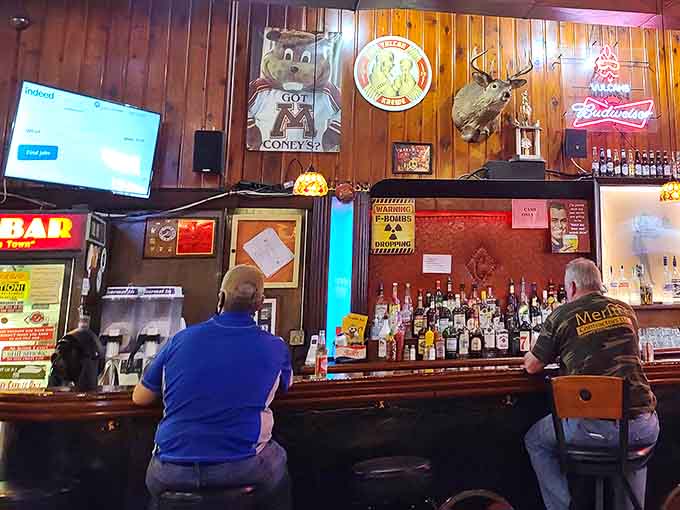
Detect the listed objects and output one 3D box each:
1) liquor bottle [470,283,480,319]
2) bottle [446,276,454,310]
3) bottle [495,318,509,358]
[{"bbox_3d":[0.941,0.342,3.418,0.074,0.309,0.074,1,-7,-9],"label":"liquor bottle"},{"bbox_3d":[0.756,0.311,3.360,0.080,0.327,0.080,2,-7,-9],"label":"bottle"},{"bbox_3d":[1.135,0.571,3.445,0.088,0.288,0.085,2,-7,-10],"label":"bottle"}]

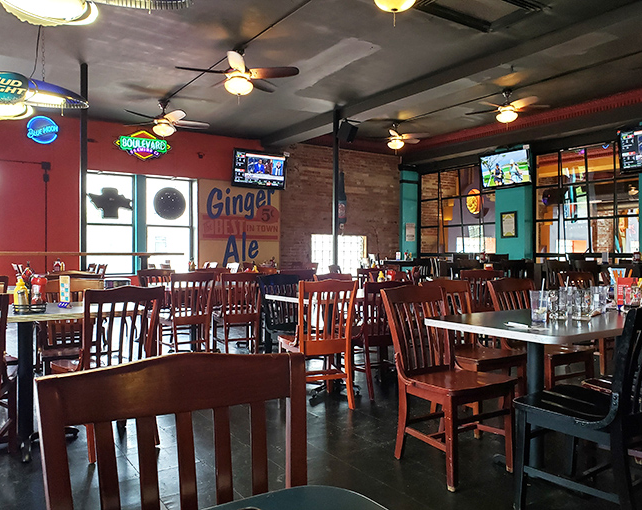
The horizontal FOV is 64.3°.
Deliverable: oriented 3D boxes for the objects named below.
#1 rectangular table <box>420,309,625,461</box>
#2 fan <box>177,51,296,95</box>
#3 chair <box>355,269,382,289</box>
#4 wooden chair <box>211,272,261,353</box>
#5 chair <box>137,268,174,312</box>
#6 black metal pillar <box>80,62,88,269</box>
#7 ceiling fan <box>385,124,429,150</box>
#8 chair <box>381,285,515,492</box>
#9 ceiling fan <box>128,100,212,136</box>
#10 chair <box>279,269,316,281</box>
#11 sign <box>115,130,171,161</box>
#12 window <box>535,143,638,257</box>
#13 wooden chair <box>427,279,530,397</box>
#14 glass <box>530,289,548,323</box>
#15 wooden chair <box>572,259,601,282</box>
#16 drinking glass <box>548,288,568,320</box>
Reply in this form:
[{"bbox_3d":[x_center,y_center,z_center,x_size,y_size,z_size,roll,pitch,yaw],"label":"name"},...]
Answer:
[{"bbox_3d":[1.390,0.710,2.754,1.500,0.750,0.760,0,0,-32],"label":"rectangular table"},{"bbox_3d":[-0.876,-1.942,5.420,1.270,0.500,1.270,0,0,-32],"label":"fan"},{"bbox_3d":[0.600,0.625,6.450,0.440,0.890,0.510,0,0,-24],"label":"chair"},{"bbox_3d":[-0.860,0.626,5.290,0.450,0.893,0.530,0,0,-27],"label":"wooden chair"},{"bbox_3d":[-1.735,0.625,5.660,0.440,0.890,0.510,0,0,-38],"label":"chair"},{"bbox_3d":[-2.700,-0.560,5.830,0.080,3.250,0.080,0,0,-28],"label":"black metal pillar"},{"bbox_3d":[1.307,-2.070,8.900,1.280,0.480,1.280,0,0,0],"label":"ceiling fan"},{"bbox_3d":[0.630,0.615,2.638,0.440,0.900,0.550,0,0,-30],"label":"chair"},{"bbox_3d":[-2.213,-1.940,7.200,1.280,0.540,1.280,0,0,0],"label":"ceiling fan"},{"bbox_3d":[-0.360,0.625,5.850,0.450,0.893,0.530,0,0,-28],"label":"chair"},{"bbox_3d":[-2.939,-1.811,8.471,0.904,0.483,0.090,0,0,-32],"label":"sign"},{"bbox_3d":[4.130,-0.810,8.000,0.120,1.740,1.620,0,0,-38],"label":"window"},{"bbox_3d":[0.985,0.635,3.330,0.450,0.893,0.530,0,0,-31],"label":"wooden chair"},{"bbox_3d":[1.037,0.245,2.430,0.088,0.146,0.088,0,0,0],"label":"glass"},{"bbox_3d":[3.530,0.530,6.840,0.440,0.900,0.520,0,0,12],"label":"wooden chair"},{"bbox_3d":[1.158,0.242,2.500,0.090,0.150,0.090,0,0,0],"label":"drinking glass"}]

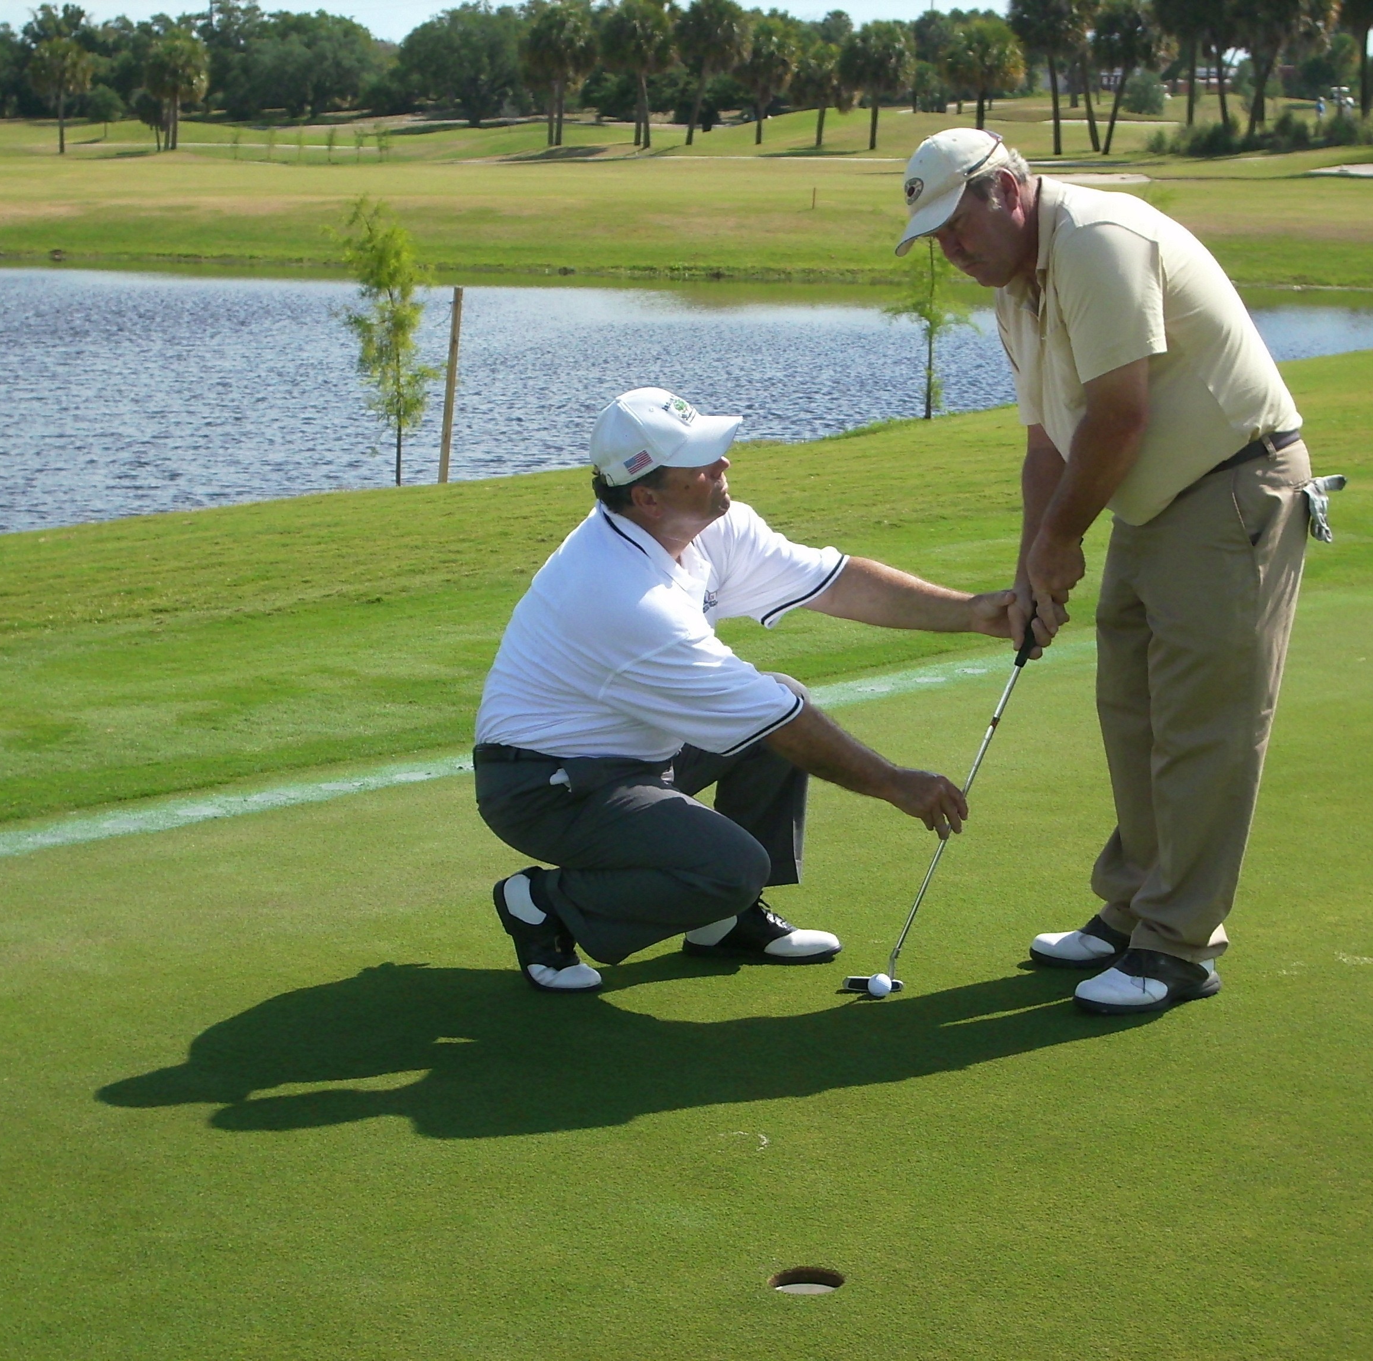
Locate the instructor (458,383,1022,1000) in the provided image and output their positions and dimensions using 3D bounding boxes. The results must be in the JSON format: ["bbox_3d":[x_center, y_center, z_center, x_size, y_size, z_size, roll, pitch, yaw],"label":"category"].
[{"bbox_3d":[0.105,0.015,5.355,0.980,1.110,0.640,3,12,14],"label":"instructor"}]

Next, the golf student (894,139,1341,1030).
[{"bbox_3d":[0.770,-0.206,5.260,0.780,1.580,0.560,-1,11,-4],"label":"golf student"}]

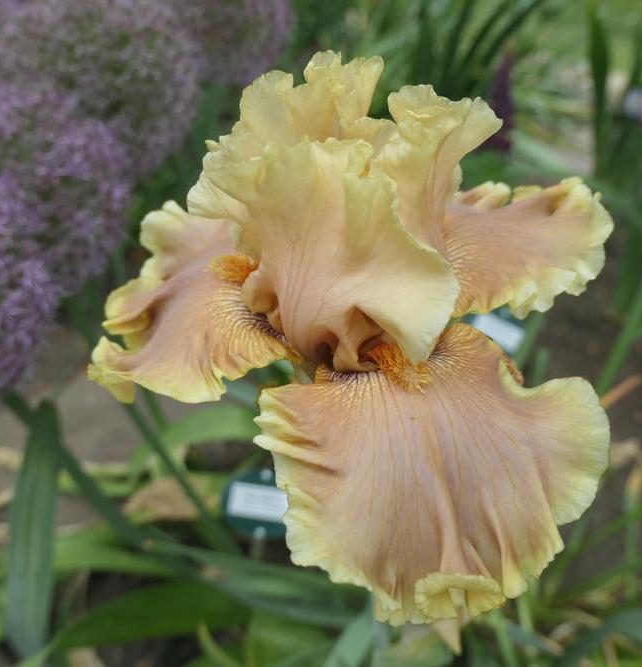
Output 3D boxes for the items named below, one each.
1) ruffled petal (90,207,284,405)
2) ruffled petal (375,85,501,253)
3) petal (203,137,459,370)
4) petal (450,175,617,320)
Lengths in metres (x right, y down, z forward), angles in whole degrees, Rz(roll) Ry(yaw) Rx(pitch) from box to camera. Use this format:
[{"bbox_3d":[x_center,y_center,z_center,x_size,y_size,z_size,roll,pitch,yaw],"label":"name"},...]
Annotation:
[{"bbox_3d":[-0.041,-0.009,0.208,0.060,0.038,0.056,11,36,15],"label":"ruffled petal"},{"bbox_3d":[0.034,-0.047,0.193,0.036,0.052,0.036,9,36,12],"label":"ruffled petal"},{"bbox_3d":[0.003,-0.022,0.185,0.068,0.062,0.040,6,35,8],"label":"petal"},{"bbox_3d":[0.066,-0.028,0.220,0.060,0.034,0.055,-18,39,-24],"label":"petal"}]

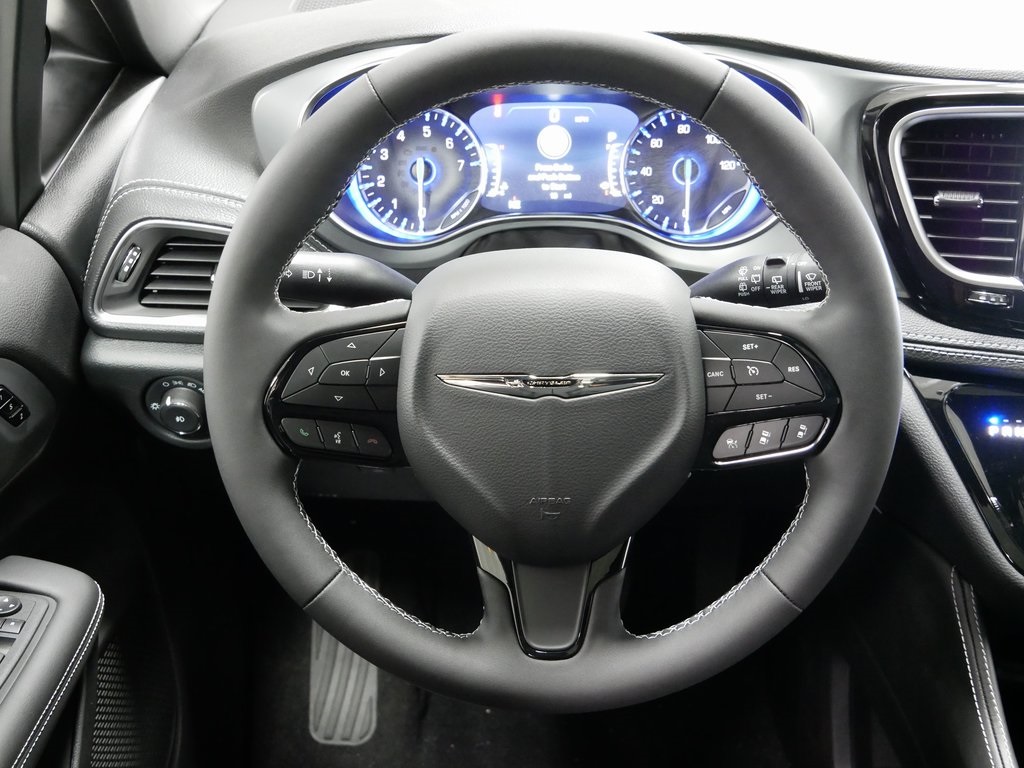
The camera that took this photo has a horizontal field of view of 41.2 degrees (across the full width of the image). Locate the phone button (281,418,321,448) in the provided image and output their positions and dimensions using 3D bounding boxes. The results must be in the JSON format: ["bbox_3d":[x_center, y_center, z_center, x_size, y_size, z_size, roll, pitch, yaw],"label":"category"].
[{"bbox_3d":[-0.116,0.028,0.763,0.026,0.016,0.007,3,-8,0],"label":"phone button"}]

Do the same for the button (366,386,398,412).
[{"bbox_3d":[-0.072,0.009,0.768,0.018,0.015,0.009,0,3,-3],"label":"button"}]

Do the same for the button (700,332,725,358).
[{"bbox_3d":[0.111,-0.021,0.757,0.016,0.015,0.008,0,-11,4],"label":"button"}]

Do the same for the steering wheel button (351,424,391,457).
[{"bbox_3d":[-0.079,0.033,0.768,0.023,0.019,0.009,0,3,-3],"label":"steering wheel button"}]

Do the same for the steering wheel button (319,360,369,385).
[{"bbox_3d":[-0.095,-0.006,0.768,0.027,0.014,0.009,0,3,-3],"label":"steering wheel button"}]

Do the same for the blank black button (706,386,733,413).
[{"bbox_3d":[0.115,0.010,0.758,0.019,0.017,0.007,0,-8,0],"label":"blank black button"}]

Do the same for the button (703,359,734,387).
[{"bbox_3d":[0.115,-0.006,0.760,0.020,0.016,0.007,0,-8,0],"label":"button"}]

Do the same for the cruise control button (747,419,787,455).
[{"bbox_3d":[0.144,0.030,0.768,0.023,0.020,0.009,0,3,3],"label":"cruise control button"}]

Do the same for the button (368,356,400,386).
[{"bbox_3d":[-0.071,-0.007,0.767,0.021,0.016,0.007,0,-8,0],"label":"button"}]

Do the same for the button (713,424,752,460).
[{"bbox_3d":[0.123,0.032,0.755,0.024,0.018,0.007,-4,-8,-1],"label":"button"}]

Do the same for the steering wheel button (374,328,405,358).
[{"bbox_3d":[-0.069,-0.022,0.770,0.022,0.018,0.007,0,-8,0],"label":"steering wheel button"}]

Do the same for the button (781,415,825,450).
[{"bbox_3d":[0.161,0.027,0.756,0.026,0.017,0.007,-4,-8,-1],"label":"button"}]

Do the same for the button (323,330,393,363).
[{"bbox_3d":[-0.087,-0.021,0.768,0.042,0.018,0.009,0,3,-3],"label":"button"}]

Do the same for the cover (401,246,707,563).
[{"bbox_3d":[0.023,0.013,0.778,0.176,0.180,0.055,0,3,0],"label":"cover"}]

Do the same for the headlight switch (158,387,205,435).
[{"bbox_3d":[-0.233,0.019,0.960,0.031,0.031,0.022,-5,29,-10],"label":"headlight switch"}]

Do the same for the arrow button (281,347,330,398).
[{"bbox_3d":[-0.116,-0.006,0.767,0.026,0.030,0.007,0,-8,0],"label":"arrow button"}]

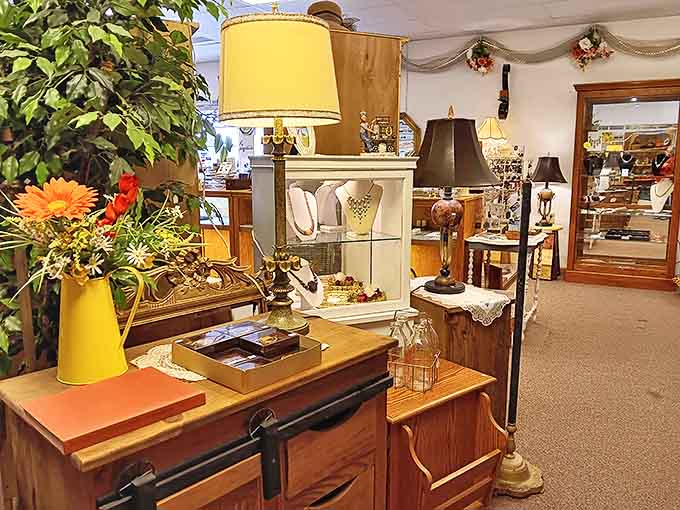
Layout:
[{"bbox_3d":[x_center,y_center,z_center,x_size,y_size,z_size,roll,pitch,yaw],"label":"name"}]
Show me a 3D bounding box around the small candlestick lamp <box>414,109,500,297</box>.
[{"bbox_3d":[0.465,-0.228,2.183,0.420,0.767,0.420,0,10,0],"label":"small candlestick lamp"}]

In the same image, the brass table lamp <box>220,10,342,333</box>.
[{"bbox_3d":[-0.163,-0.224,1.439,0.337,0.888,0.337,-1,10,-6],"label":"brass table lamp"}]

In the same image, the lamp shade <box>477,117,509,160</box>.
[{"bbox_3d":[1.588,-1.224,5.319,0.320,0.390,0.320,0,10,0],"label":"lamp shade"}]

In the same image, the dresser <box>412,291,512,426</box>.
[{"bbox_3d":[0.412,0.530,2.340,0.370,0.780,0.650,-5,11,-28],"label":"dresser"}]

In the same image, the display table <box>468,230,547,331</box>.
[{"bbox_3d":[1.450,0.220,4.432,0.580,0.680,0.600,5,11,28],"label":"display table"}]

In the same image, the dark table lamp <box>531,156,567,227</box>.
[{"bbox_3d":[2.310,-0.709,5.649,0.400,0.747,0.400,0,10,0],"label":"dark table lamp"}]

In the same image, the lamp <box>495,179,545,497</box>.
[{"bbox_3d":[0.734,0.333,2.064,0.285,1.262,0.285,0,10,0],"label":"lamp"}]

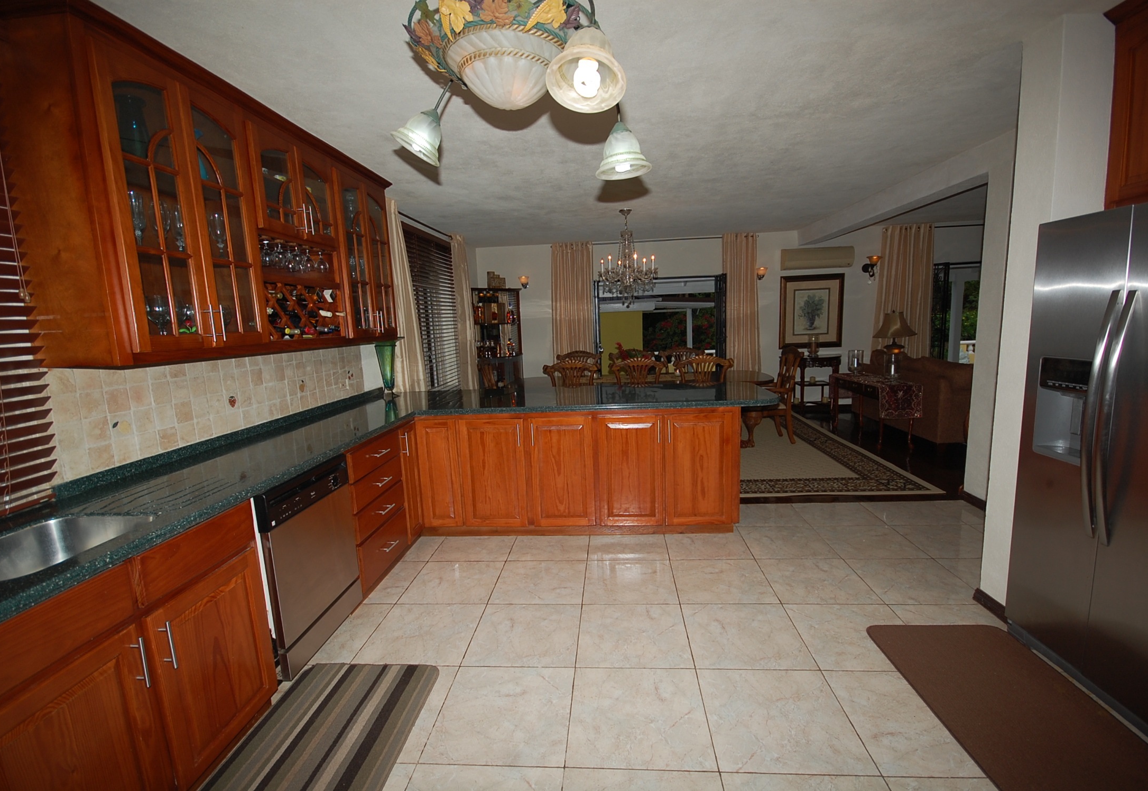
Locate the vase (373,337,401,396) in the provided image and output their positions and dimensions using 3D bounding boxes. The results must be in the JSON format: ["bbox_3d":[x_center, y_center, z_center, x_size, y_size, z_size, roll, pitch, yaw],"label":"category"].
[{"bbox_3d":[-1.606,-0.248,4.216,0.230,0.510,0.230,-2,9,5],"label":"vase"}]

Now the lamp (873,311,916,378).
[{"bbox_3d":[3.401,-0.527,5.280,0.450,0.720,0.450,-2,9,5],"label":"lamp"}]

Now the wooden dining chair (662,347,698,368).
[{"bbox_3d":[1.389,-0.027,6.100,0.580,1.075,0.600,-2,9,5],"label":"wooden dining chair"}]

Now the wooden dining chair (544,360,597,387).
[{"bbox_3d":[0.021,0.144,5.315,0.570,1.070,0.580,-2,8,5],"label":"wooden dining chair"}]

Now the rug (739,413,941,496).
[{"bbox_3d":[0.936,0.563,5.823,4.250,0.014,3.550,-2,8,5],"label":"rug"}]

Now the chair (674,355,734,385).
[{"bbox_3d":[1.354,0.091,5.349,0.600,1.075,0.600,-2,9,5],"label":"chair"}]

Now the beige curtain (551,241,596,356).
[{"bbox_3d":[0.013,-0.943,7.383,0.600,2.560,0.130,-2,8,5],"label":"beige curtain"}]

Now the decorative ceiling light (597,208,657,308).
[{"bbox_3d":[0.575,-1.469,5.358,0.640,1.040,0.640,-2,9,5],"label":"decorative ceiling light"}]

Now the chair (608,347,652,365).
[{"bbox_3d":[0.730,-0.032,6.298,0.570,1.070,0.580,-2,8,5],"label":"chair"}]

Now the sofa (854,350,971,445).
[{"bbox_3d":[4.091,-0.020,5.721,0.930,0.930,1.900,-2,8,5],"label":"sofa"}]

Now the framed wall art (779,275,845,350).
[{"bbox_3d":[3.411,-1.201,7.148,0.885,1.035,0.045,-2,8,5],"label":"framed wall art"}]

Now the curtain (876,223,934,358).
[{"bbox_3d":[4.438,-1.011,6.715,0.770,2.500,0.140,-2,9,5],"label":"curtain"}]

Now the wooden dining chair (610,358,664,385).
[{"bbox_3d":[0.698,0.114,5.405,0.600,1.075,0.600,-2,9,5],"label":"wooden dining chair"}]

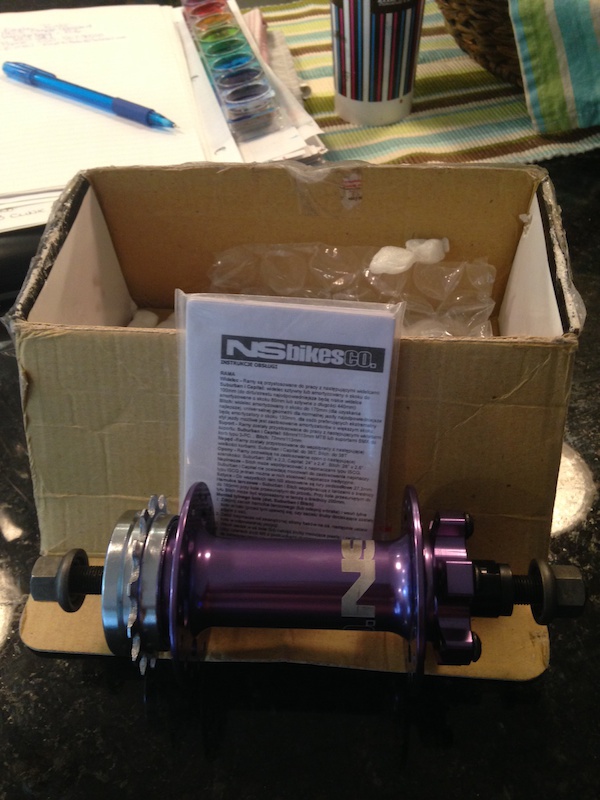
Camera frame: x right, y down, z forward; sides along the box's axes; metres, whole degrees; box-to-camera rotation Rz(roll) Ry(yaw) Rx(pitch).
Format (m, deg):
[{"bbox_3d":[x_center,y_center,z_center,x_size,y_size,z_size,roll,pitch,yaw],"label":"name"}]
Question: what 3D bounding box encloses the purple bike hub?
[{"bbox_3d":[0.001,0.063,0.260,0.185,0.069,0.069,1,47,3],"label":"purple bike hub"}]

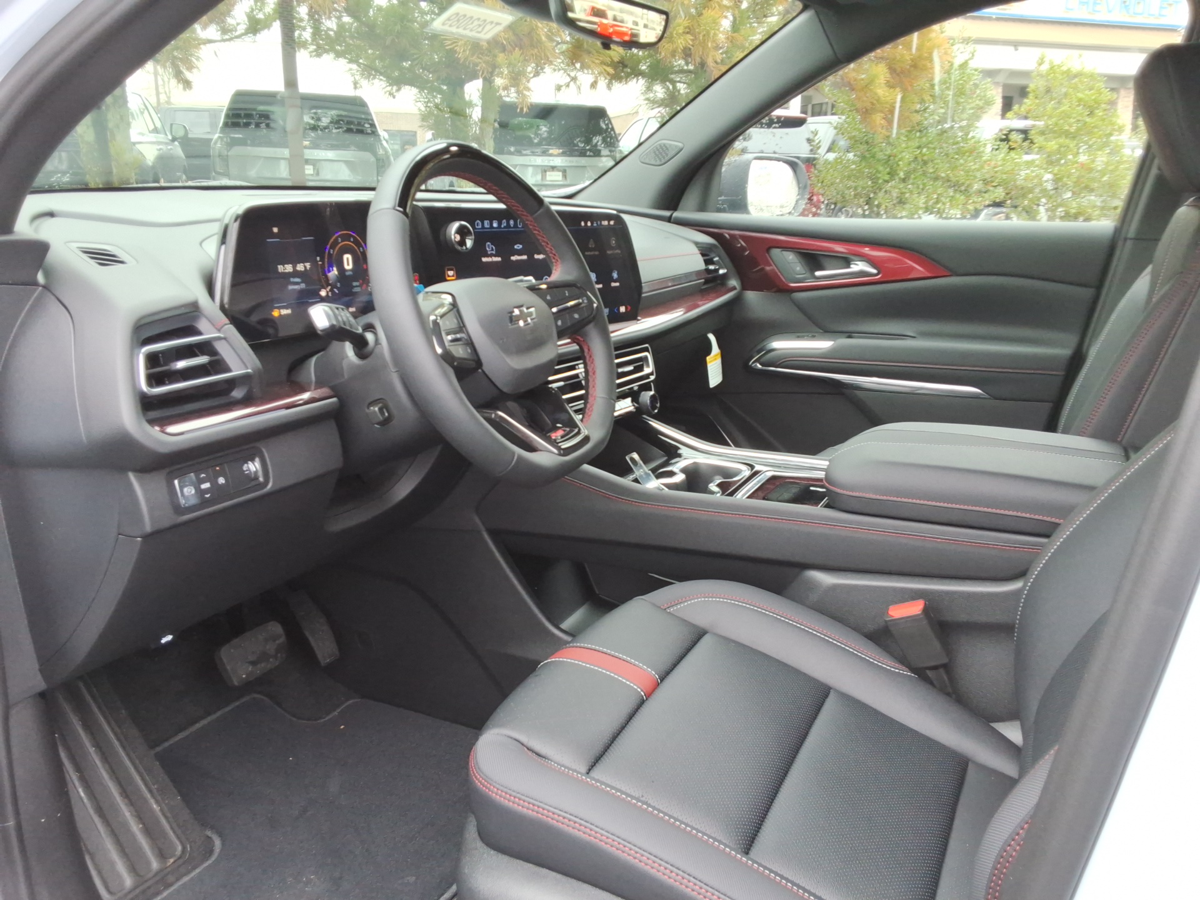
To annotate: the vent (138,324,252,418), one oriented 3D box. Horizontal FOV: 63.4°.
[{"bbox_3d":[-0.379,-0.071,0.867,0.045,0.067,0.125,1,14,22],"label":"vent"}]

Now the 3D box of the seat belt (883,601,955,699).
[{"bbox_3d":[0.380,0.228,1.129,0.044,0.110,0.028,-27,0,30],"label":"seat belt"}]

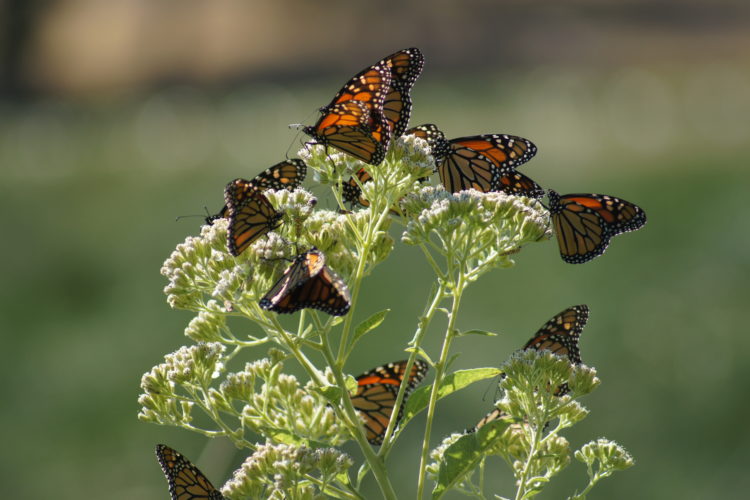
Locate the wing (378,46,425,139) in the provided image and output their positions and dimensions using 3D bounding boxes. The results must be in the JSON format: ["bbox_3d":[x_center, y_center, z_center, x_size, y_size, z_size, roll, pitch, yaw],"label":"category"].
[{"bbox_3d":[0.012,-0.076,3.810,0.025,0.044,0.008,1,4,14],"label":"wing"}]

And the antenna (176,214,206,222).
[{"bbox_3d":[-0.089,-0.015,3.800,0.016,0.003,0.004,0,4,0],"label":"antenna"}]

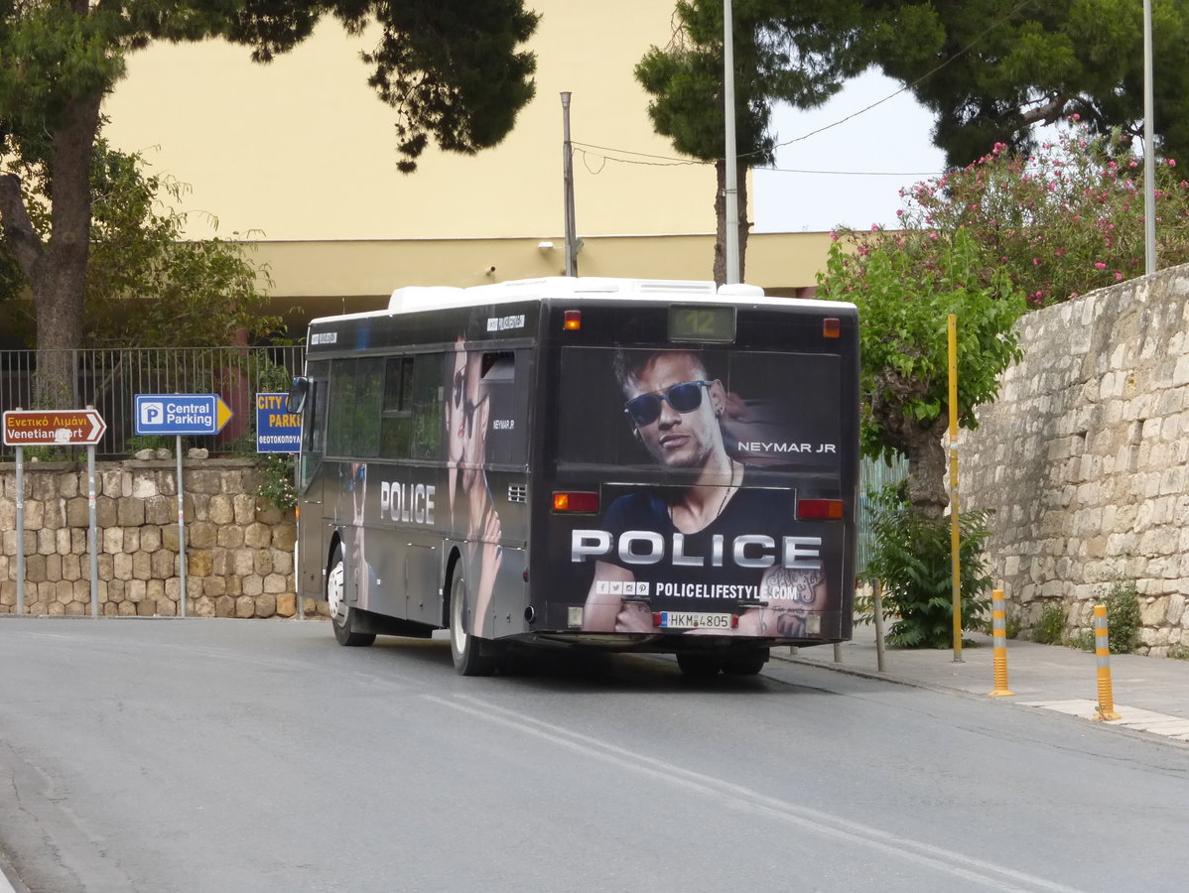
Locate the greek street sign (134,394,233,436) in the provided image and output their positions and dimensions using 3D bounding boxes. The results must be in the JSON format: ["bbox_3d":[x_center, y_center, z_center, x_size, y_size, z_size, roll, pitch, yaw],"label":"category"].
[{"bbox_3d":[-4.595,-0.356,59.400,1.110,0.460,0.040,0,0,0],"label":"greek street sign"}]

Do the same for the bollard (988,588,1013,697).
[{"bbox_3d":[2.897,1.402,37.800,0.195,0.757,0.195,-2,0,0],"label":"bollard"}]

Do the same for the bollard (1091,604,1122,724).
[{"bbox_3d":[3.412,1.446,35.400,0.195,0.760,0.195,-3,0,0],"label":"bollard"}]

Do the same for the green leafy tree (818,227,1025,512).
[{"bbox_3d":[2.886,-0.083,46.900,1.900,3.650,1.900,-1,0,0],"label":"green leafy tree"}]

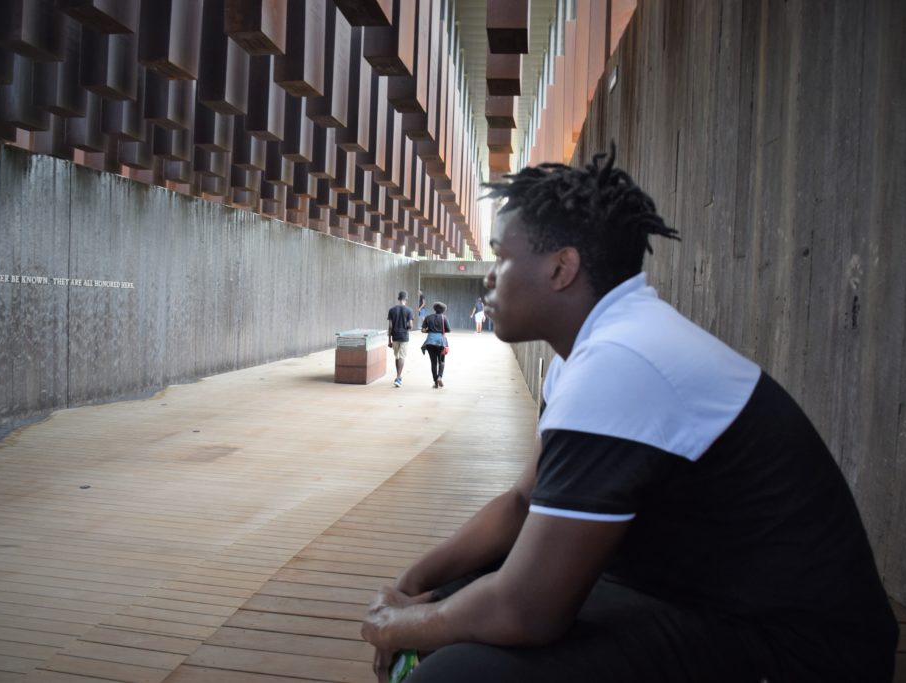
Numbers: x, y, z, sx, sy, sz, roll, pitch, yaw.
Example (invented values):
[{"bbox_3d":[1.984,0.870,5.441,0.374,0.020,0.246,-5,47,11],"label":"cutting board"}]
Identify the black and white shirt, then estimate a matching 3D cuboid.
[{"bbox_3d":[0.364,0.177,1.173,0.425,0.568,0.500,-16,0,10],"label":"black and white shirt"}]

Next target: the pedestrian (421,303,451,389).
[{"bbox_3d":[-0.315,0.080,14.700,0.550,1.650,0.400,2,3,5],"label":"pedestrian"}]

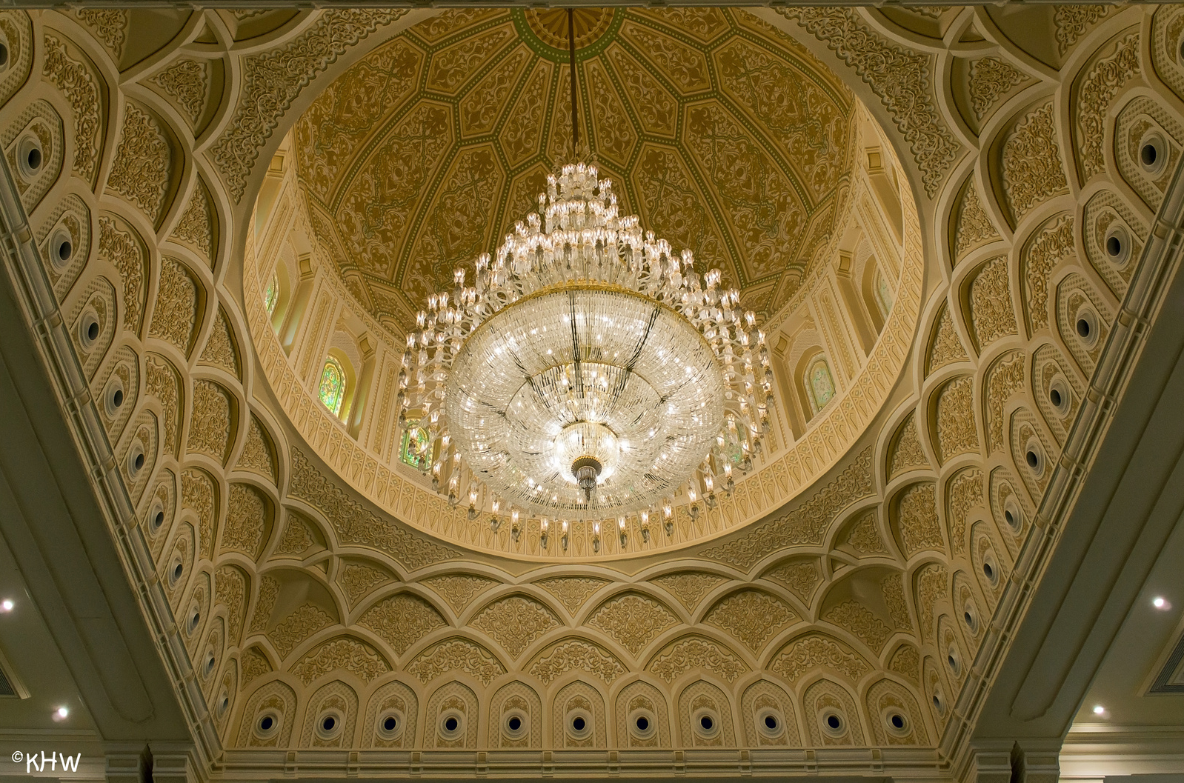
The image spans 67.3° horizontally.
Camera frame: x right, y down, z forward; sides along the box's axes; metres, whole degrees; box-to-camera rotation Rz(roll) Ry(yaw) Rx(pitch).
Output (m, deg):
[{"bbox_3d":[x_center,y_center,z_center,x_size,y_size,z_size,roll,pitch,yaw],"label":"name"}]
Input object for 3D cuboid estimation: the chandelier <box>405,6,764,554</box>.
[{"bbox_3d":[-0.140,-2.300,16.200,5.300,12.200,5.300,-1,-54,-1],"label":"chandelier"}]

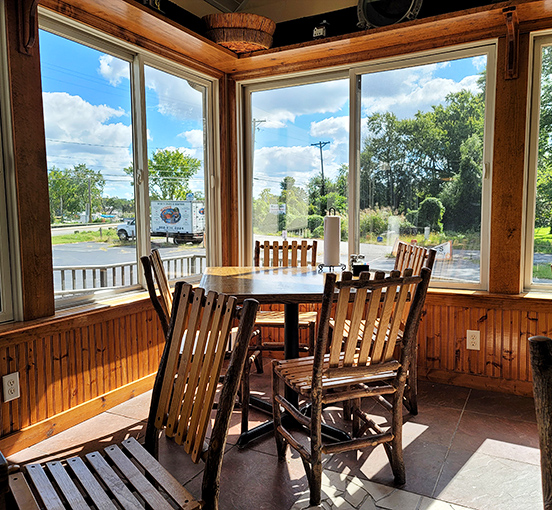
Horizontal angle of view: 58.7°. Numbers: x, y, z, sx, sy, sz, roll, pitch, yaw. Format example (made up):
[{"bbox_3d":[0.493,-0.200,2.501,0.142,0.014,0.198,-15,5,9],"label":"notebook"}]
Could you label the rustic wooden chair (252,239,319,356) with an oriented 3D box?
[{"bbox_3d":[0.054,0.365,3.126,0.439,0.888,0.524,0,5,6],"label":"rustic wooden chair"}]

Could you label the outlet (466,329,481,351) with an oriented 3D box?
[{"bbox_3d":[1.188,0.513,2.949,0.071,0.115,0.008,2,5,28],"label":"outlet"}]

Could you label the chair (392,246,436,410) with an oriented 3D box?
[{"bbox_3d":[0.550,0.393,2.743,0.524,0.888,0.439,-2,5,-14],"label":"chair"}]

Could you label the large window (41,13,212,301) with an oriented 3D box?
[{"bbox_3d":[-0.792,-0.493,2.997,0.100,1.448,1.520,2,5,28],"label":"large window"}]

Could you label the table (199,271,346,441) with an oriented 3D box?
[{"bbox_3d":[0.086,0.488,2.529,0.899,0.743,0.931,-1,5,-3],"label":"table"}]

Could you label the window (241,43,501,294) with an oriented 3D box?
[{"bbox_3d":[0.511,-0.529,3.279,1.725,1.439,0.100,2,5,28],"label":"window"}]

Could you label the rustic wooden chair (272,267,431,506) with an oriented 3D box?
[{"bbox_3d":[0.277,0.461,1.960,0.439,0.888,0.524,-2,5,-21],"label":"rustic wooden chair"}]

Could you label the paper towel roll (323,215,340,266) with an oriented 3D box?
[{"bbox_3d":[0.318,-0.076,2.813,0.092,0.278,0.092,-1,5,0],"label":"paper towel roll"}]

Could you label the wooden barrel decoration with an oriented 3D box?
[{"bbox_3d":[-0.248,-1.416,3.250,0.498,0.166,0.498,-1,5,0],"label":"wooden barrel decoration"}]

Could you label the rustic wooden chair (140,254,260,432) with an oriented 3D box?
[{"bbox_3d":[-0.388,0.419,2.530,0.524,0.888,0.439,-1,5,-6],"label":"rustic wooden chair"}]

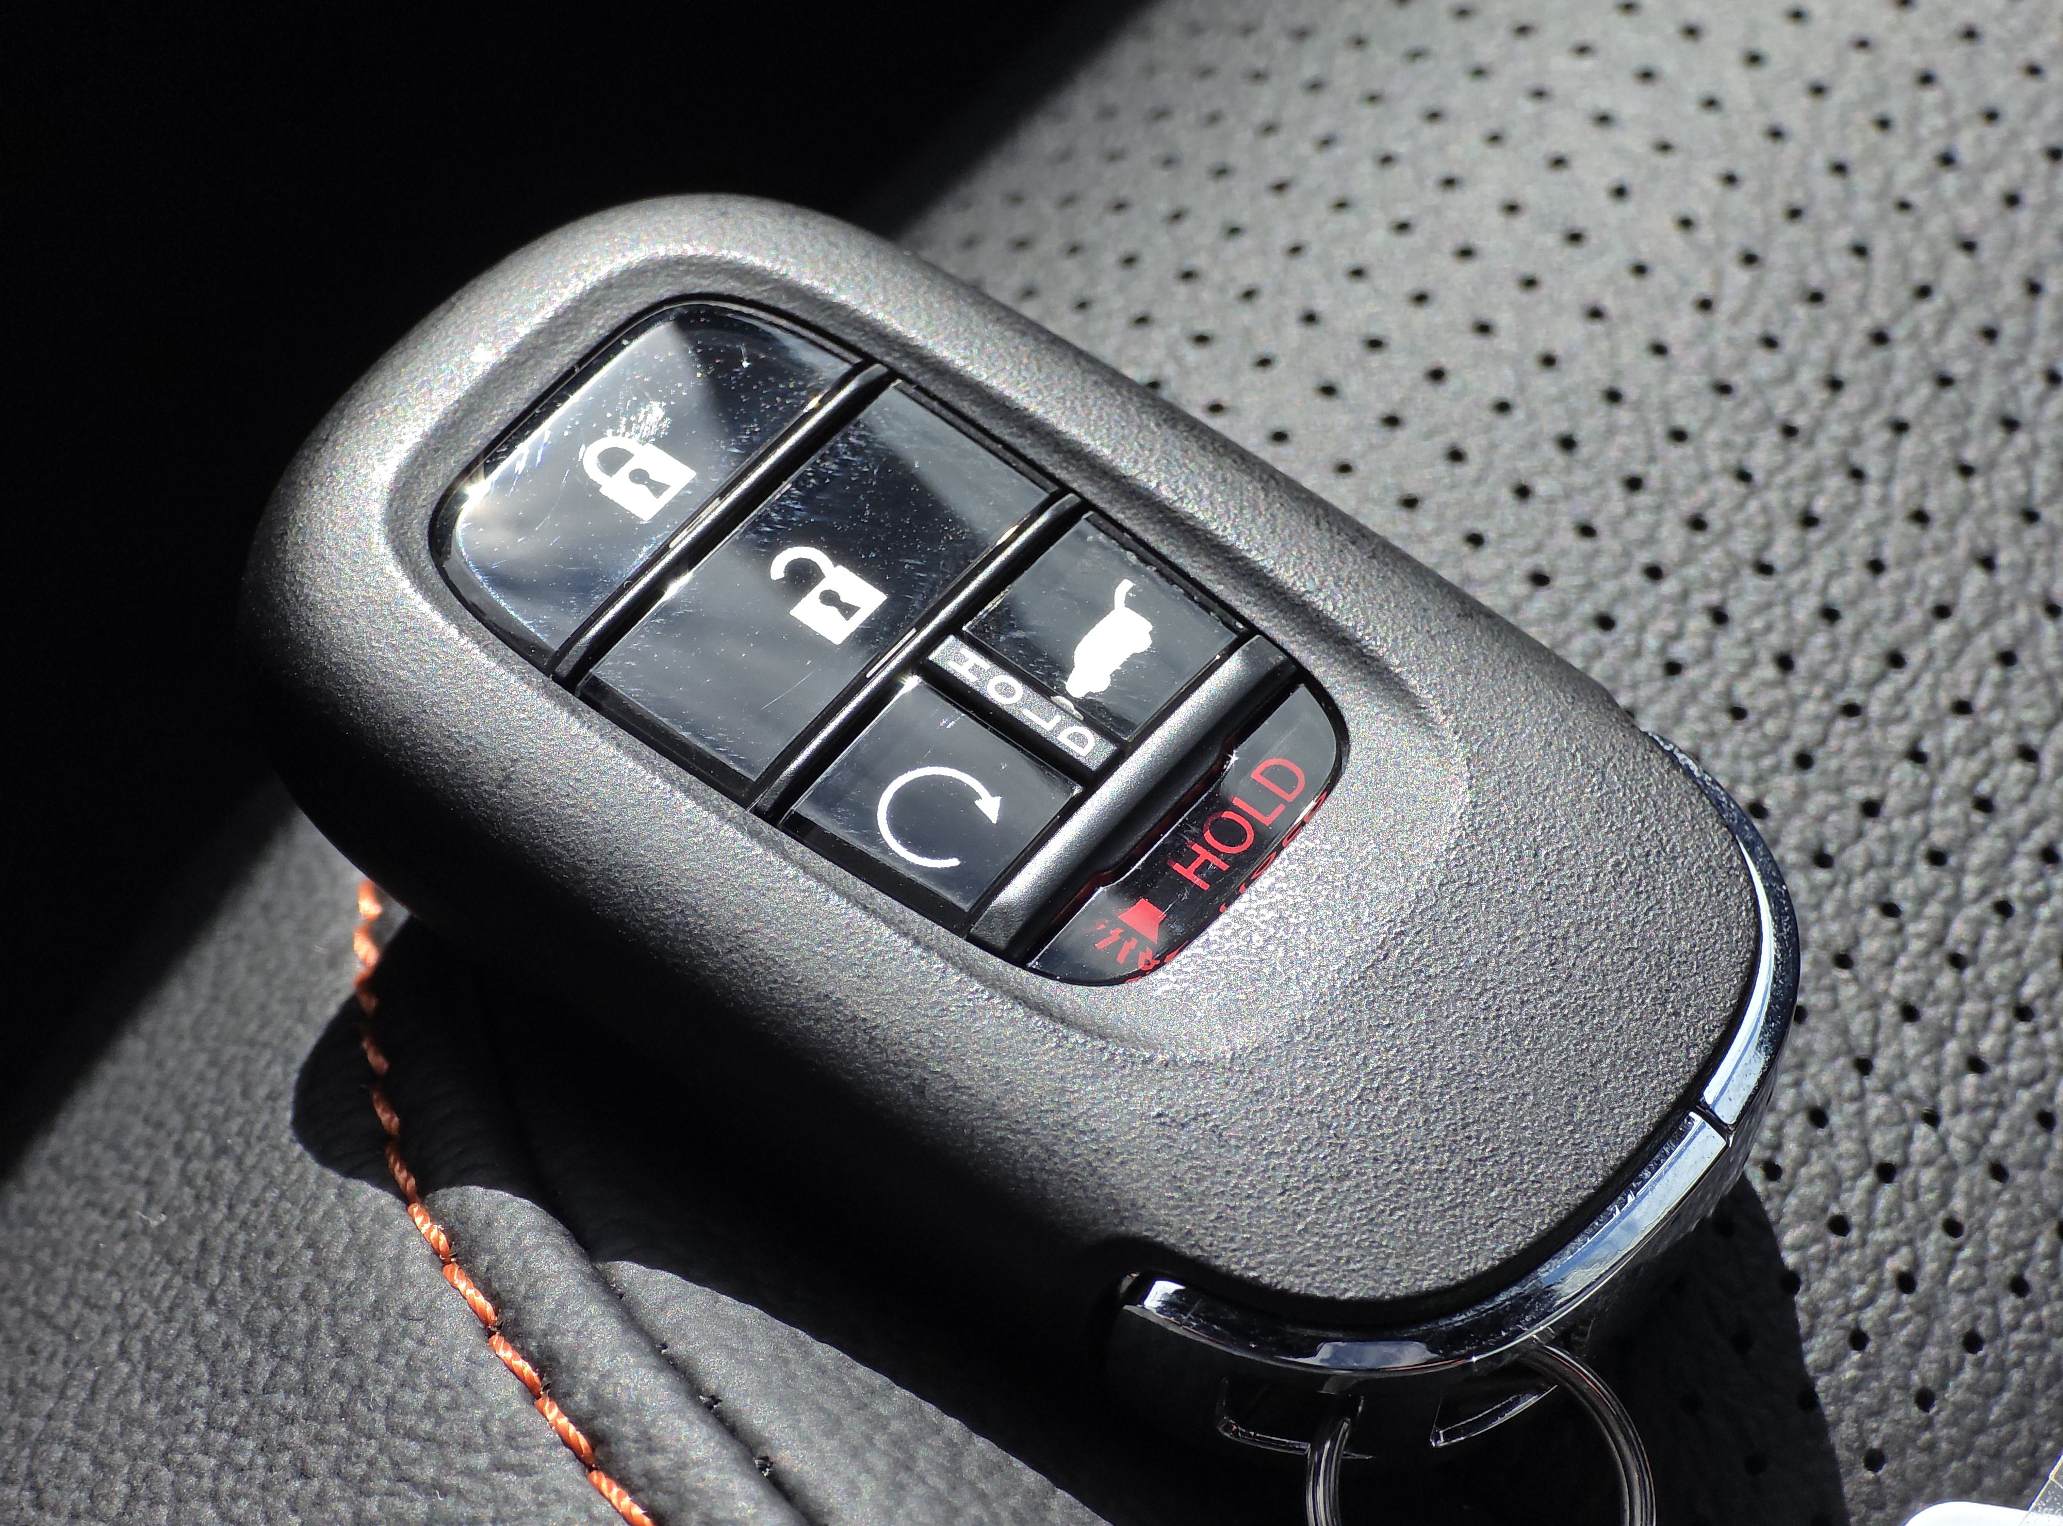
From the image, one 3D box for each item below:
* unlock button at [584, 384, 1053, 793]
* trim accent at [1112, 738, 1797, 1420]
[{"bbox_3d":[-0.010,-0.007,0.313,0.010,0.002,0.022,34,61,17],"label":"unlock button"},{"bbox_3d":[0.022,0.016,0.304,0.016,0.006,0.039,34,61,17],"label":"trim accent"}]

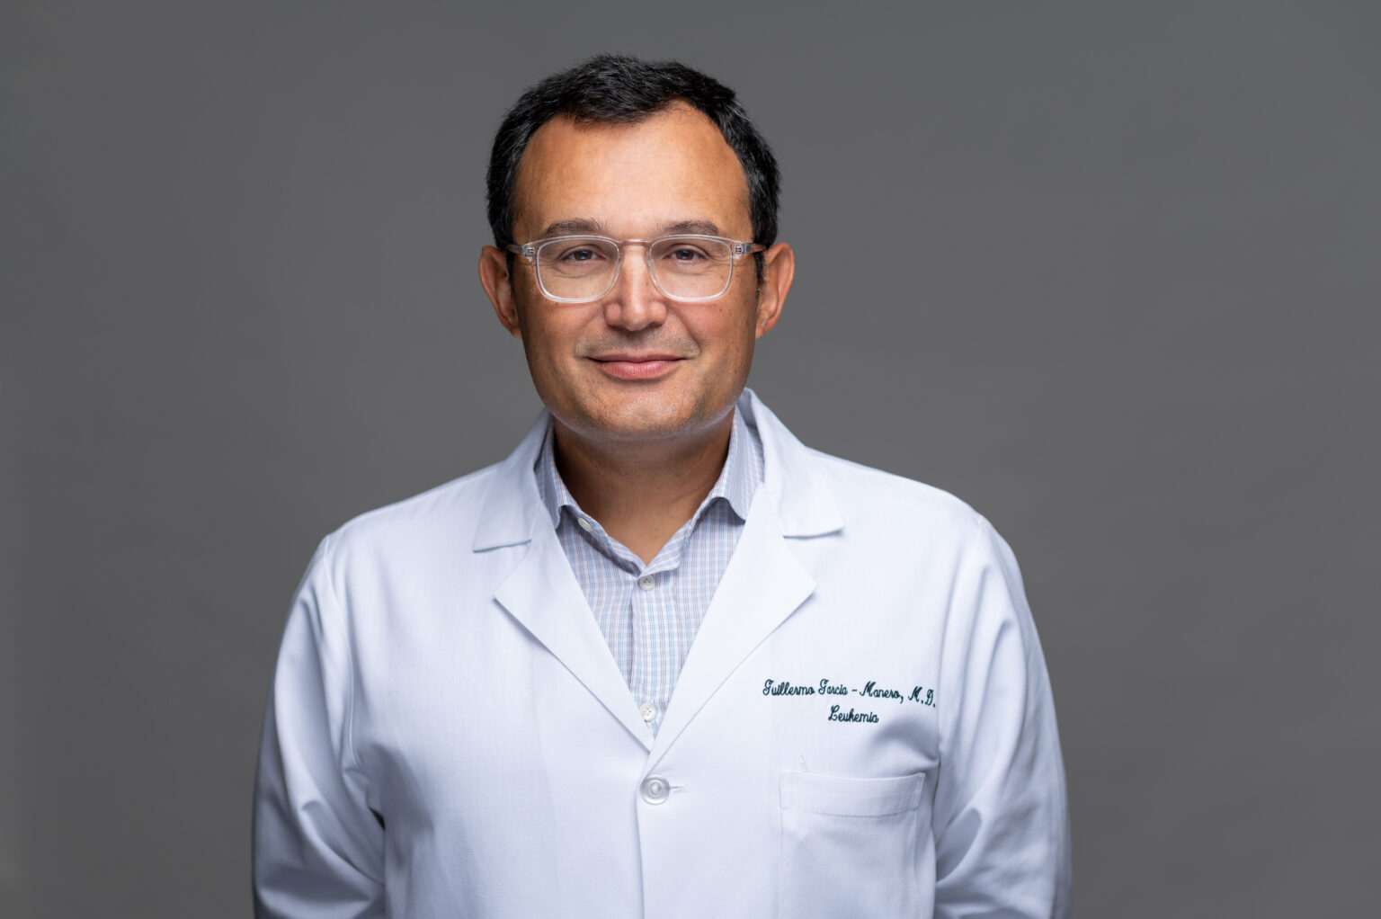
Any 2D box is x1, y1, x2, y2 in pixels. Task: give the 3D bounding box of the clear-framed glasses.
[{"bbox_3d":[-0.034,-0.117,2.028,0.158,0.047,0.148,0,3,-1],"label":"clear-framed glasses"}]

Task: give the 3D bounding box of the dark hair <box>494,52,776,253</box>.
[{"bbox_3d":[-0.036,-0.163,2.075,0.187,0.180,0.198,0,3,-1],"label":"dark hair"}]

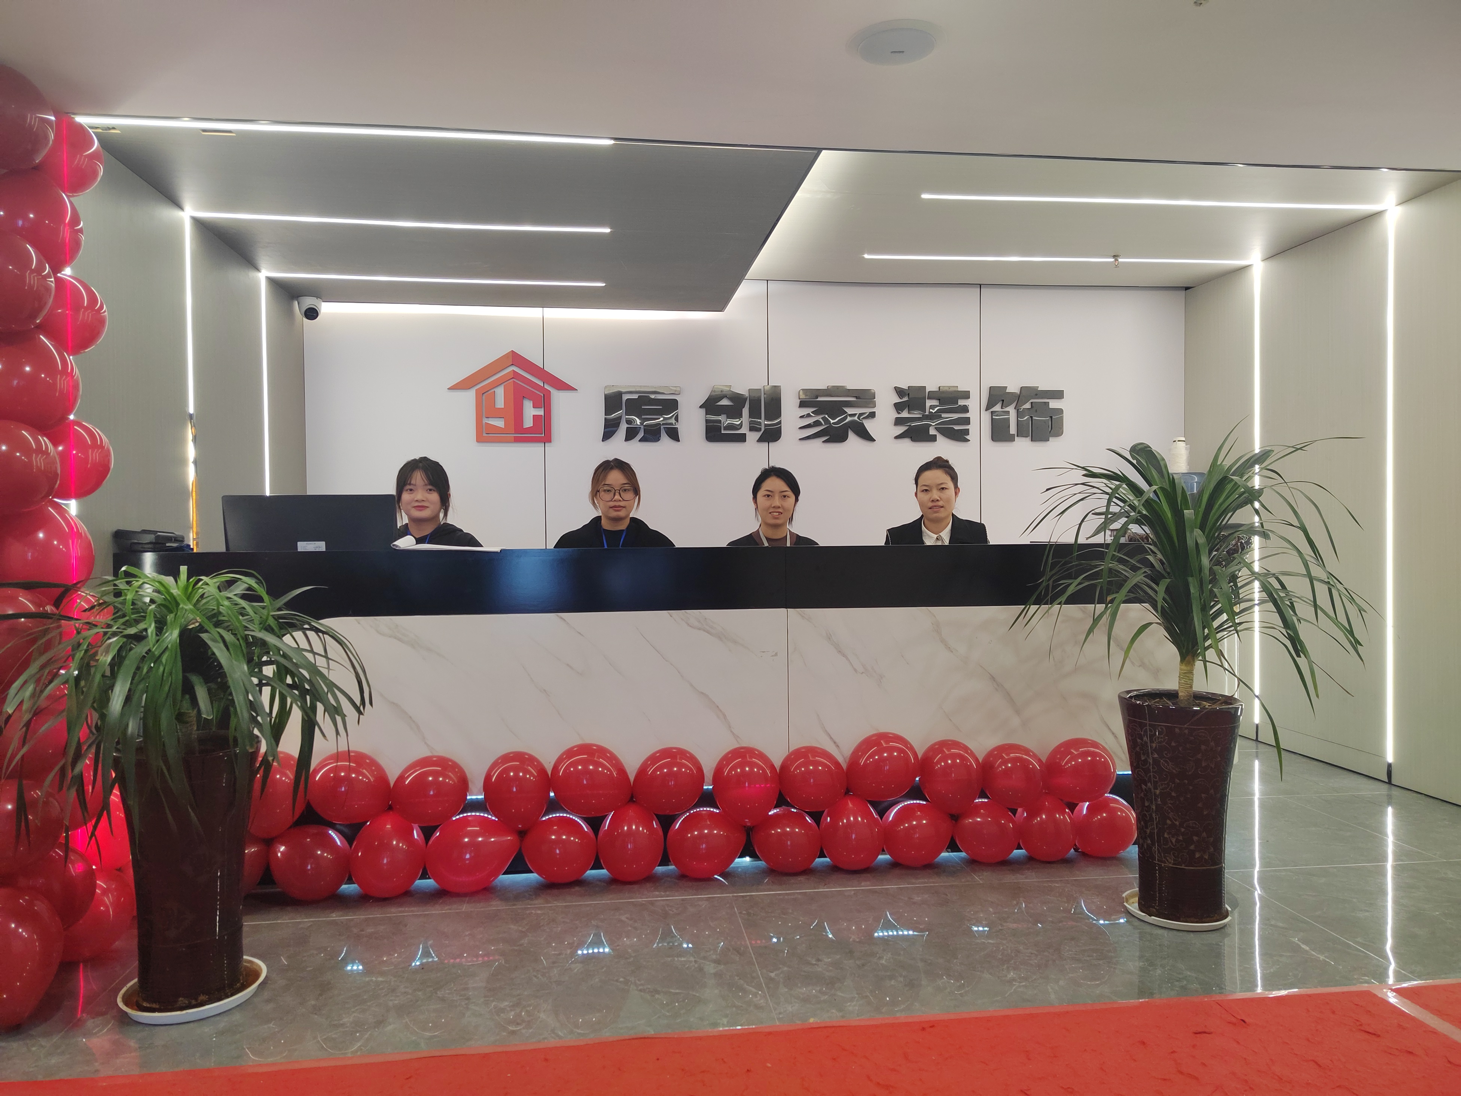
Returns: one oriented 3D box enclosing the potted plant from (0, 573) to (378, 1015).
[{"bbox_3d":[-1.327,0.568,2.379,0.870,1.045,0.850,-1,1,-7],"label":"potted plant"}]

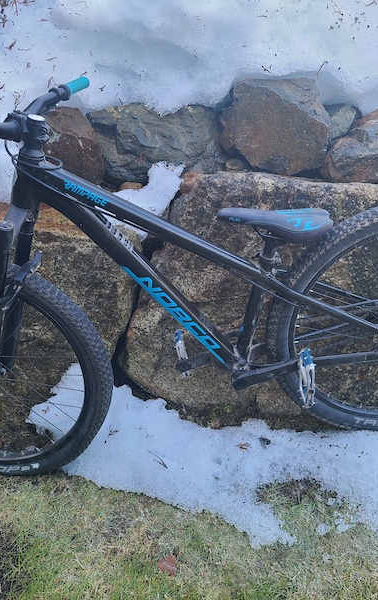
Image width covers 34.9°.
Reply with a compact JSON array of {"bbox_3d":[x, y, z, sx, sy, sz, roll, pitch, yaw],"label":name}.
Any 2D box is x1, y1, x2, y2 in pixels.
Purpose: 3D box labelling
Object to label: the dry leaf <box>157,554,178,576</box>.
[{"bbox_3d":[-0.050,0.620,1.403,0.050,0.015,0.055,-4,36,0],"label":"dry leaf"}]

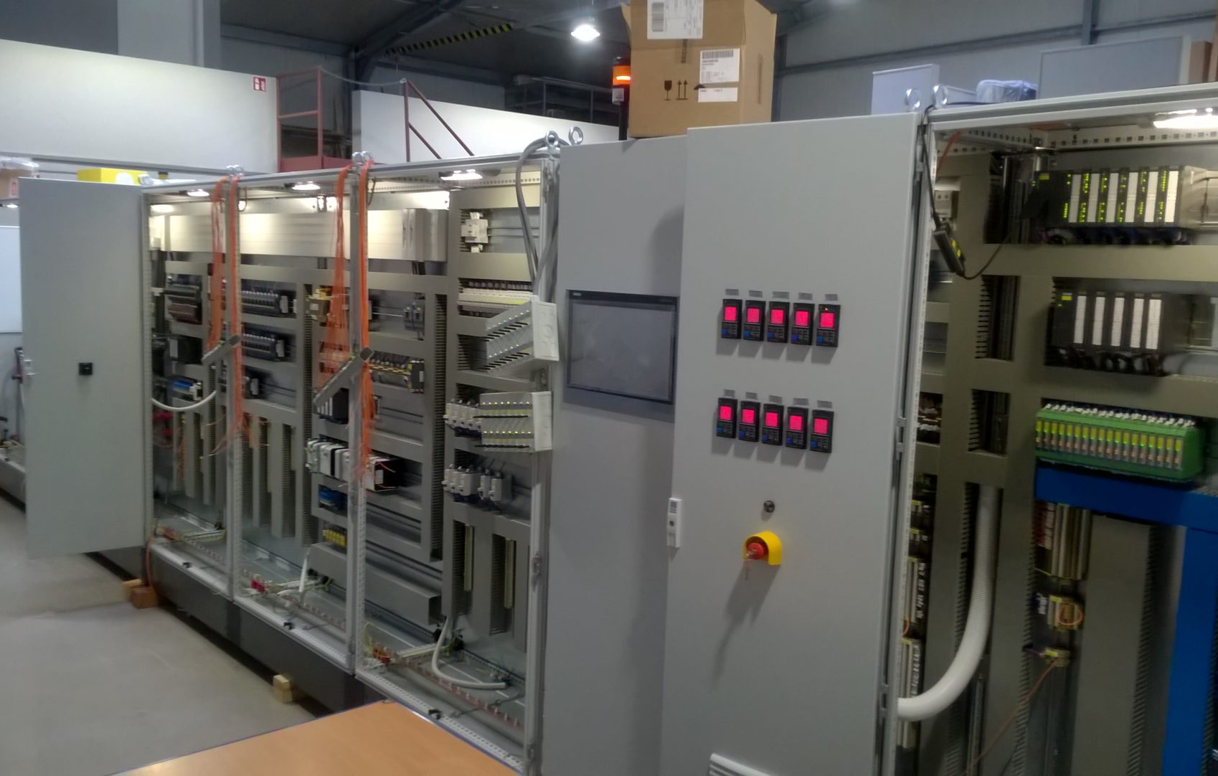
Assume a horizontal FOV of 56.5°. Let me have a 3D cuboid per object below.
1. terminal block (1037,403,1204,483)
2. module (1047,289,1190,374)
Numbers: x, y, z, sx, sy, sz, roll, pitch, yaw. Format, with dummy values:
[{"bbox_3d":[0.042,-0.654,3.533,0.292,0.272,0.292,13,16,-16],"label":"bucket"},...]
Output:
[{"bbox_3d":[1.077,0.116,2.397,0.105,0.107,0.315,-3,8,-40],"label":"terminal block"},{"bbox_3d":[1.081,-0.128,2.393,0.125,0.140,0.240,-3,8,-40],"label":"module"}]

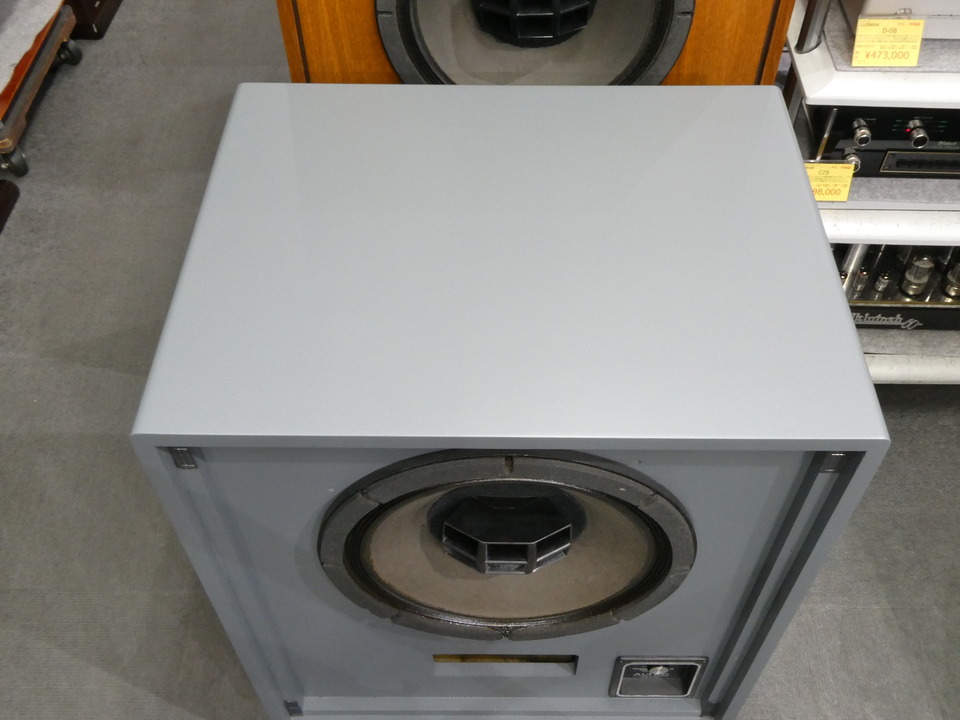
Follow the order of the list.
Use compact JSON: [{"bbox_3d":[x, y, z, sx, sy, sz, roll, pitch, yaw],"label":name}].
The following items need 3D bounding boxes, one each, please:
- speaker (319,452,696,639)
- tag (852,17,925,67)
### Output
[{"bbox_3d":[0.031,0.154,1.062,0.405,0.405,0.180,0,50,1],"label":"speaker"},{"bbox_3d":[0.563,-0.436,1.262,0.089,0.061,0.004,1,20,1],"label":"tag"}]

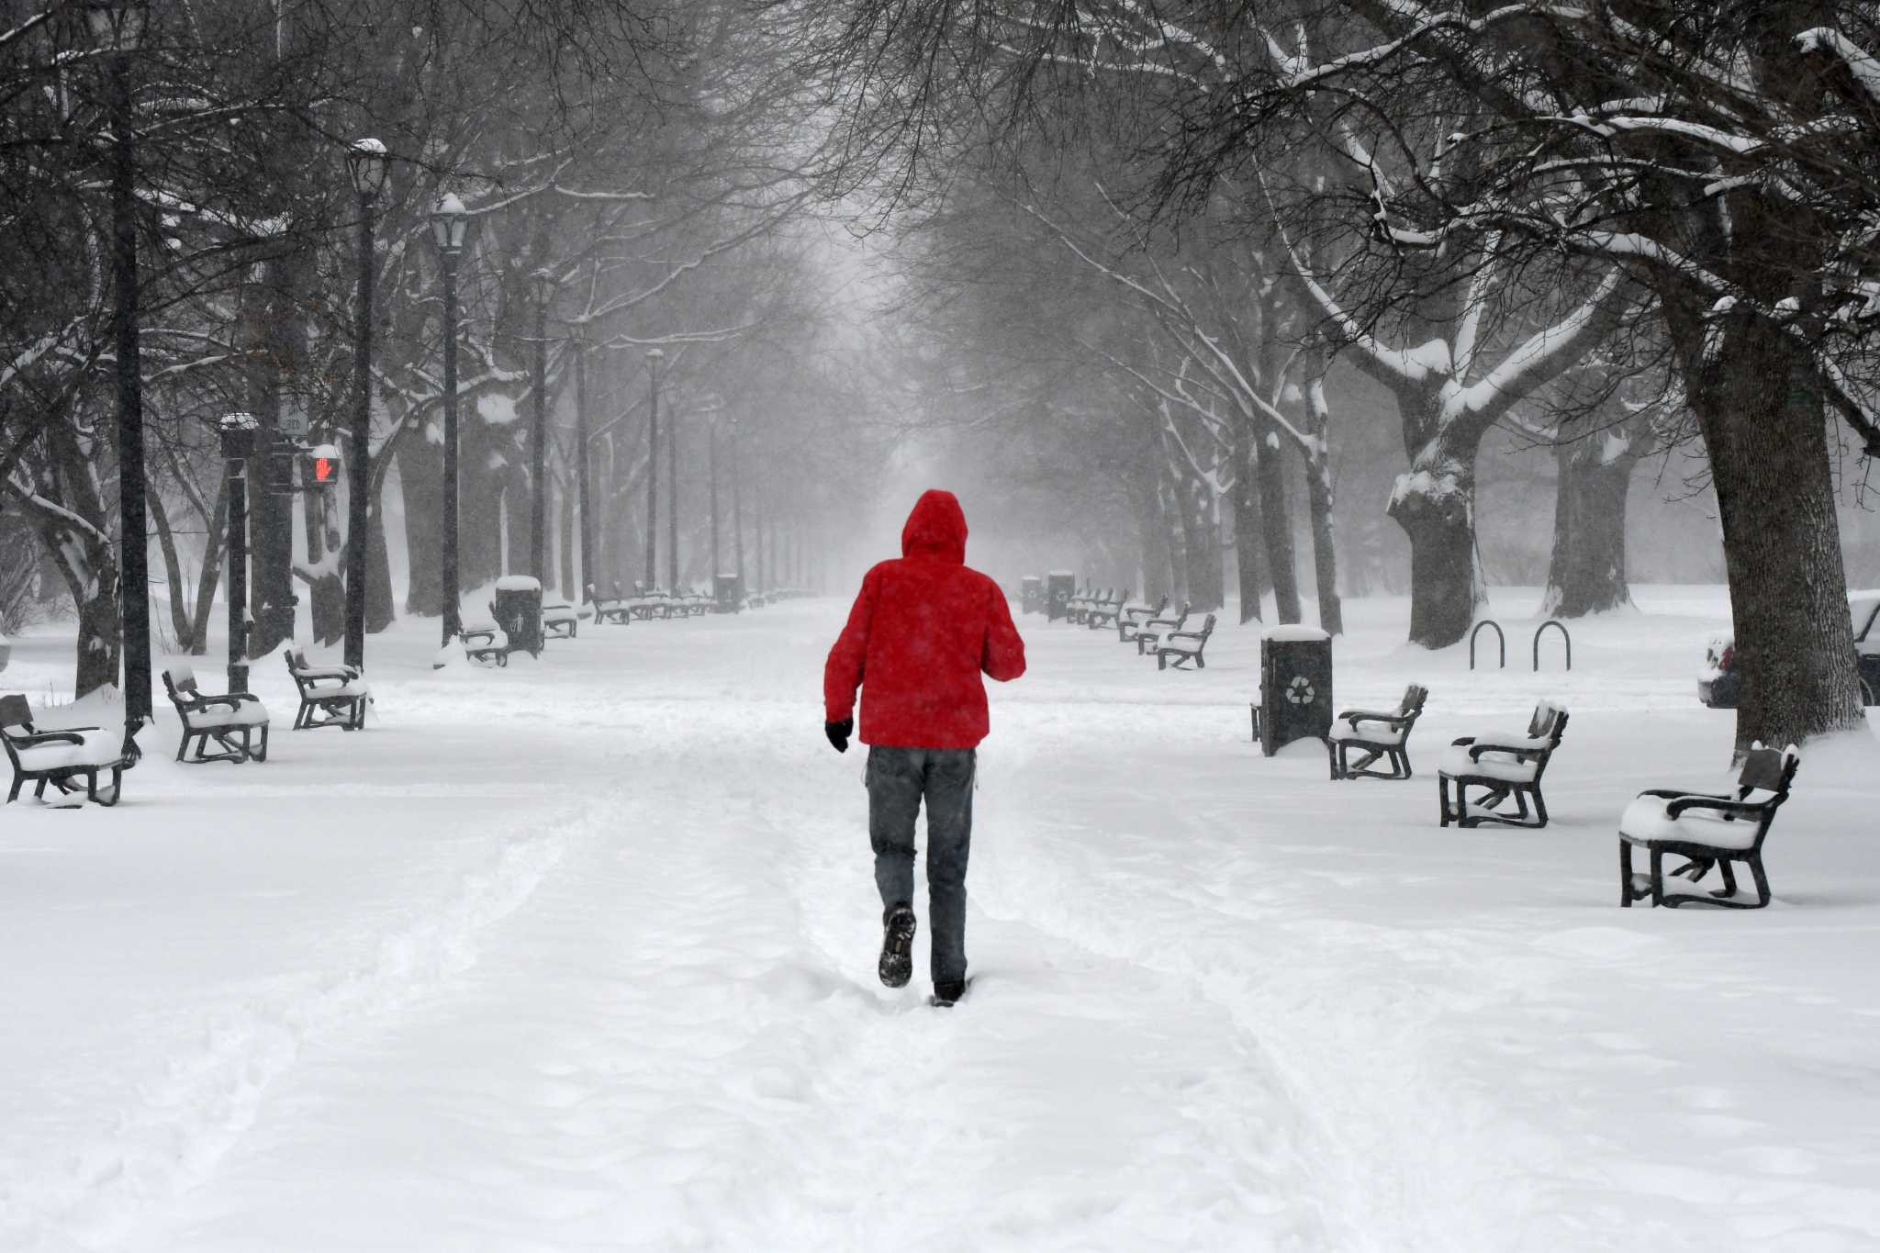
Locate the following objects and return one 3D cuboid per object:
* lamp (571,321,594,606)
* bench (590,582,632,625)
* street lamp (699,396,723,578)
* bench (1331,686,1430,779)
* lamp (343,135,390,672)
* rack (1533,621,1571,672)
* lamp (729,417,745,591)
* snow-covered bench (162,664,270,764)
[{"bbox_3d":[-7.268,-3.255,156.000,0.480,6.000,0.480,0,0,0],"label":"lamp"},{"bbox_3d":[-5.859,-0.353,136.700,0.680,0.800,1.550,0,0,0],"label":"bench"},{"bbox_3d":[-6.732,-3.932,227.000,0.420,5.692,0.420,0,1,0],"label":"street lamp"},{"bbox_3d":[3.303,0.772,57.945,0.673,0.770,1.500,0,1,0],"label":"bench"},{"bbox_3d":[-5.895,-2.156,78.500,0.480,5.755,0.480,0,0,0],"label":"lamp"},{"bbox_3d":[7.420,0.249,93.000,0.480,0.680,0.060,0,1,0],"label":"rack"},{"bbox_3d":[-6.051,-3.599,230.000,0.480,5.701,0.480,0,0,0],"label":"lamp"},{"bbox_3d":[-5.871,0.716,62.300,0.700,0.800,1.700,0,0,0],"label":"snow-covered bench"}]

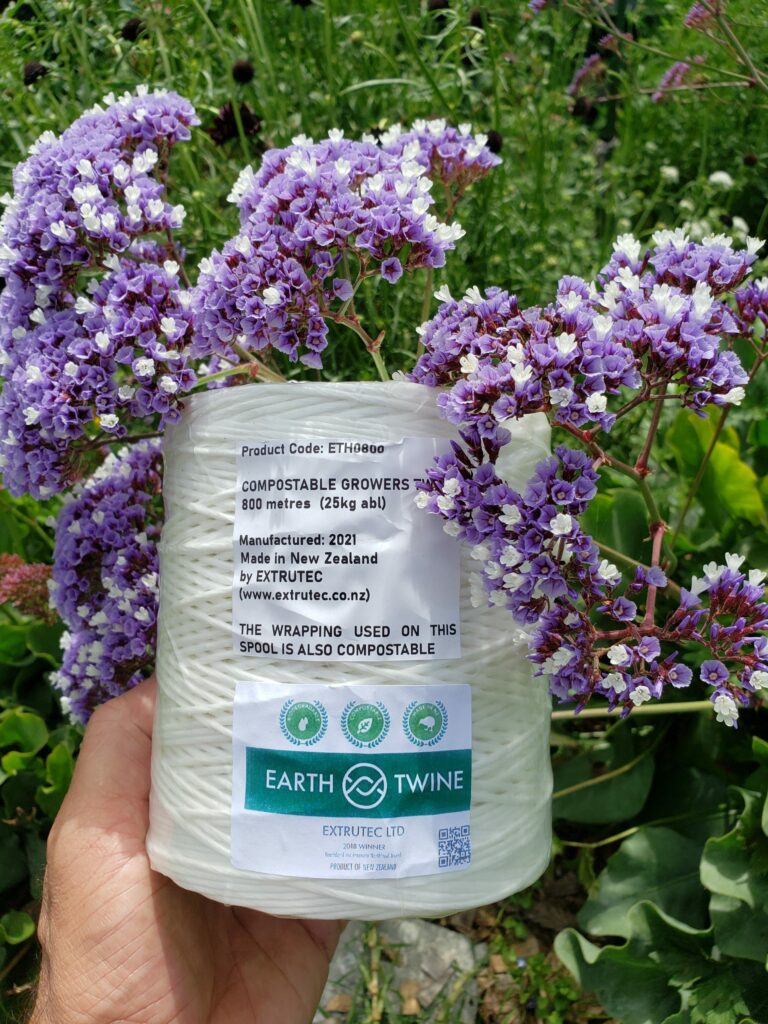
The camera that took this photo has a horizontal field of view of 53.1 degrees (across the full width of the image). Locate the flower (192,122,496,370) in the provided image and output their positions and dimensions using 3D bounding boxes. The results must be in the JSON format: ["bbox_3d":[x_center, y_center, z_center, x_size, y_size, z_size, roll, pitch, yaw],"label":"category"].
[{"bbox_3d":[-0.016,-0.109,0.315,0.122,0.098,0.090,0,22,0],"label":"flower"}]

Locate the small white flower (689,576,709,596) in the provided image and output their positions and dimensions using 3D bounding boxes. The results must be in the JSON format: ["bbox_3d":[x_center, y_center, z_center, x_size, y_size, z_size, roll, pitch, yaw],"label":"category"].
[{"bbox_3d":[0.127,0.030,0.310,0.009,0.009,0.007,24,24,10],"label":"small white flower"}]

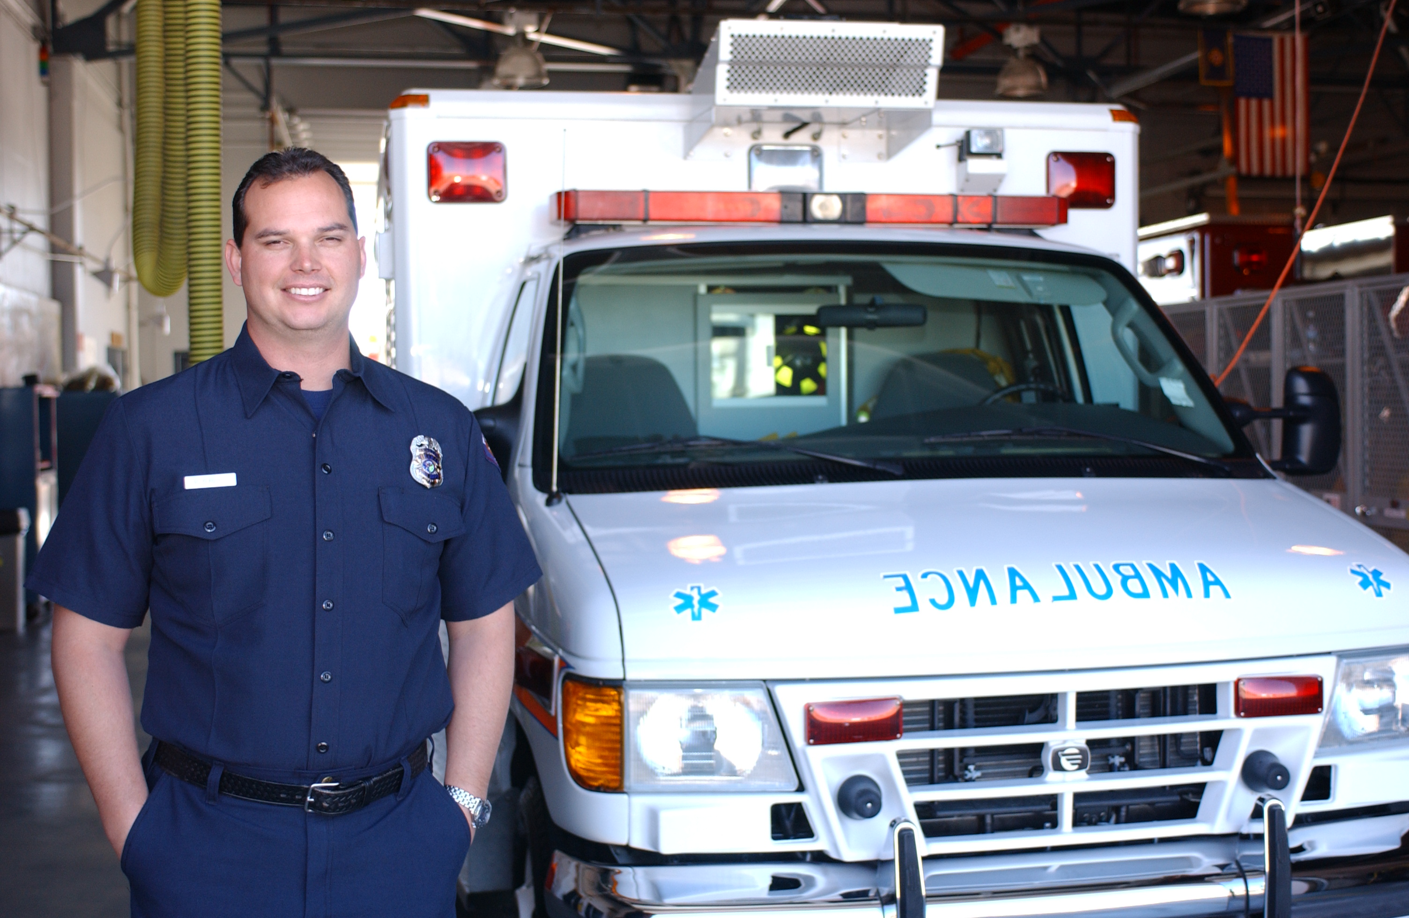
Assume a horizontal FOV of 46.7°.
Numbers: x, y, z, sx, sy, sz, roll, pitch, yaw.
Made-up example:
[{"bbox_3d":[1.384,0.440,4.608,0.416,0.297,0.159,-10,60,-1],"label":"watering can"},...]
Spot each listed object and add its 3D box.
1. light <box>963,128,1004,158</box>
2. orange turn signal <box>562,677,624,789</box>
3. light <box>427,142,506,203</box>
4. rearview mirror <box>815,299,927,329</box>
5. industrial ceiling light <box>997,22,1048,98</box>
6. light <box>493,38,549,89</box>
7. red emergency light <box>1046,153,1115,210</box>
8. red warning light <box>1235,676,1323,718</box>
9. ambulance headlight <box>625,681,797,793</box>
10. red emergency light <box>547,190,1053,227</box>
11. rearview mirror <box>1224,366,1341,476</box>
[{"bbox_3d":[0.874,-0.986,5.095,0.125,0.093,0.090,-1,3,-12],"label":"light"},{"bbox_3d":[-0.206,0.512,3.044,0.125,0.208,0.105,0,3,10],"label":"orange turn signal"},{"bbox_3d":[-0.703,-0.850,4.848,0.232,0.184,0.060,-1,3,-12],"label":"light"},{"bbox_3d":[0.424,-0.361,4.139,0.272,0.062,0.045,-1,3,-4],"label":"rearview mirror"},{"bbox_3d":[2.758,-3.462,14.200,0.440,0.630,0.440,-1,3,-12],"label":"industrial ceiling light"},{"bbox_3d":[-1.507,-3.249,13.400,0.455,0.420,0.455,-1,3,-12],"label":"light"},{"bbox_3d":[1.210,-0.892,5.240,0.232,0.184,0.060,-1,3,-12],"label":"red emergency light"},{"bbox_3d":[1.111,0.459,3.150,0.182,0.076,0.045,-1,3,-12],"label":"red warning light"},{"bbox_3d":[0.009,0.507,3.012,0.315,0.206,0.120,-1,3,-6],"label":"ambulance headlight"},{"bbox_3d":[0.309,-0.722,4.775,1.480,0.097,0.290,-1,3,-12],"label":"red emergency light"},{"bbox_3d":[1.517,-0.100,4.314,0.320,0.288,0.165,-2,3,-21],"label":"rearview mirror"}]

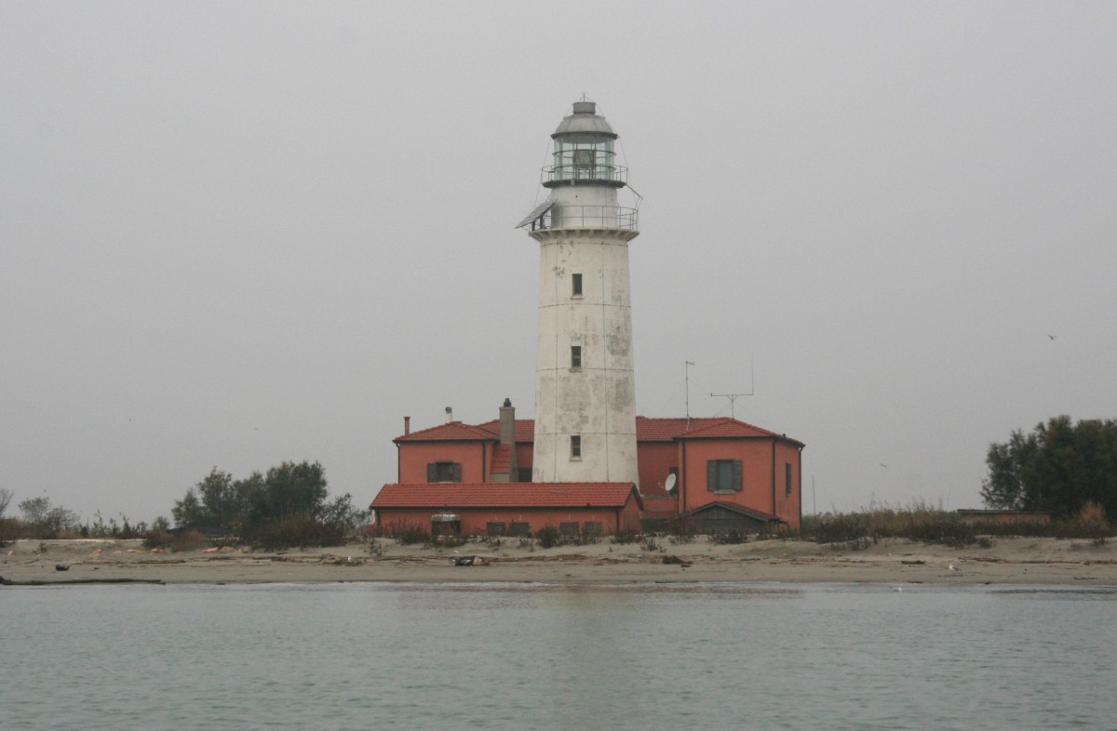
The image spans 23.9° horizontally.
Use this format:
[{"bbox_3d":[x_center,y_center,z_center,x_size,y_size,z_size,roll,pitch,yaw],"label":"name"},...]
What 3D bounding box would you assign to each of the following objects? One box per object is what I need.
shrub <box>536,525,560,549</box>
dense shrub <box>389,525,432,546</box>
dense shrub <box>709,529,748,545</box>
[{"bbox_3d":[-0.415,7.306,112.000,1.028,0.977,1.000,0,-4,0],"label":"shrub"},{"bbox_3d":[-6.322,7.291,113.000,1.835,0.986,1.400,0,-4,0],"label":"dense shrub"},{"bbox_3d":[7.254,7.306,112.000,1.660,0.651,1.200,0,-4,0],"label":"dense shrub"}]

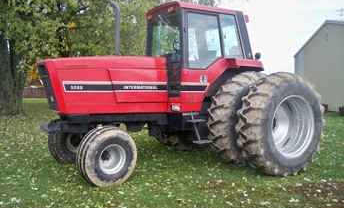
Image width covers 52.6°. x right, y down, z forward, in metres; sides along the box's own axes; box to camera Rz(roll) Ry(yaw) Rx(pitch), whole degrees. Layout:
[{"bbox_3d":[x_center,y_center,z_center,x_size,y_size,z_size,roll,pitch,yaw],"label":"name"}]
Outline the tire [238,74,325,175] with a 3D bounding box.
[{"bbox_3d":[1.891,0.366,5.973,1.790,1.790,0.500,-2,4,-32],"label":"tire"}]

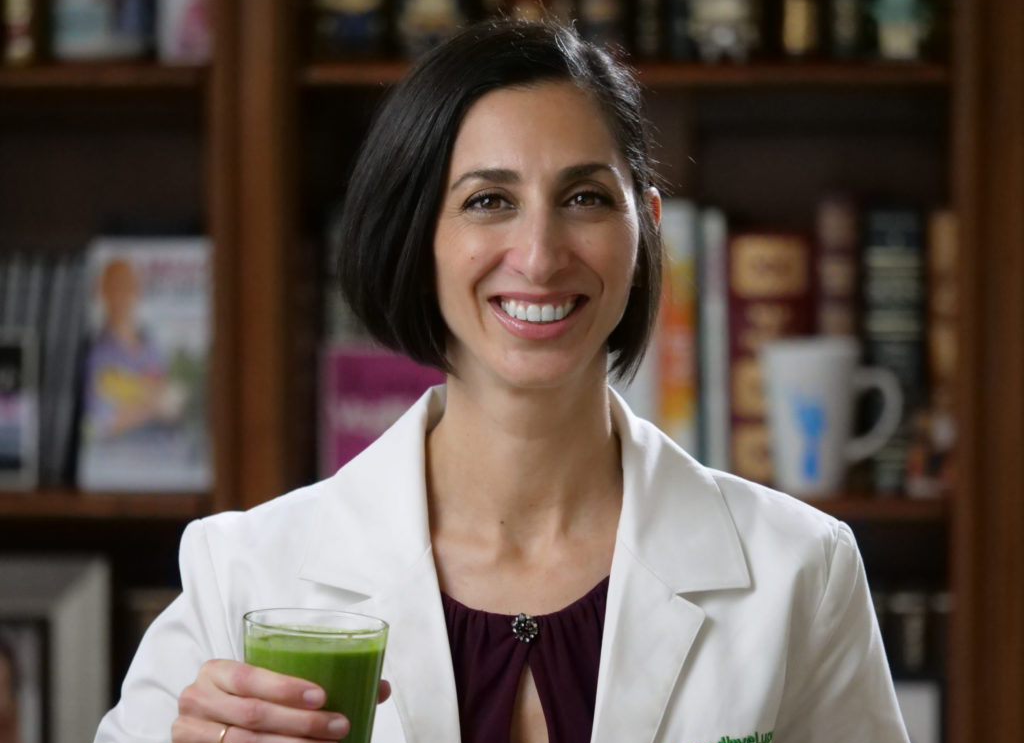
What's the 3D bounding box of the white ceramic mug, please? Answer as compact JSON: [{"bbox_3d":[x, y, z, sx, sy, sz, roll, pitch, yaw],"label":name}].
[{"bbox_3d":[0.282,0.038,7.874,0.124,0.141,0.088,0,3,0],"label":"white ceramic mug"}]

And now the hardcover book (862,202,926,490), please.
[{"bbox_3d":[0.341,-0.023,8.045,0.056,0.258,0.190,0,3,0],"label":"hardcover book"}]

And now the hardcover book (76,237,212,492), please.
[{"bbox_3d":[-0.317,-0.006,7.931,0.141,0.228,0.022,0,3,0],"label":"hardcover book"}]

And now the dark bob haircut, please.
[{"bbox_3d":[-0.009,-0.108,5.580,0.204,0.229,0.220,0,1,-2],"label":"dark bob haircut"}]

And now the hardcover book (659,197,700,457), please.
[{"bbox_3d":[0.150,-0.028,8.045,0.035,0.263,0.190,0,3,0],"label":"hardcover book"}]

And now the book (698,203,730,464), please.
[{"bbox_3d":[0.181,-0.024,8.045,0.027,0.256,0.190,0,3,0],"label":"book"}]

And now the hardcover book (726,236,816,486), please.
[{"bbox_3d":[0.232,-0.013,8.035,0.078,0.234,0.170,0,3,0],"label":"hardcover book"}]

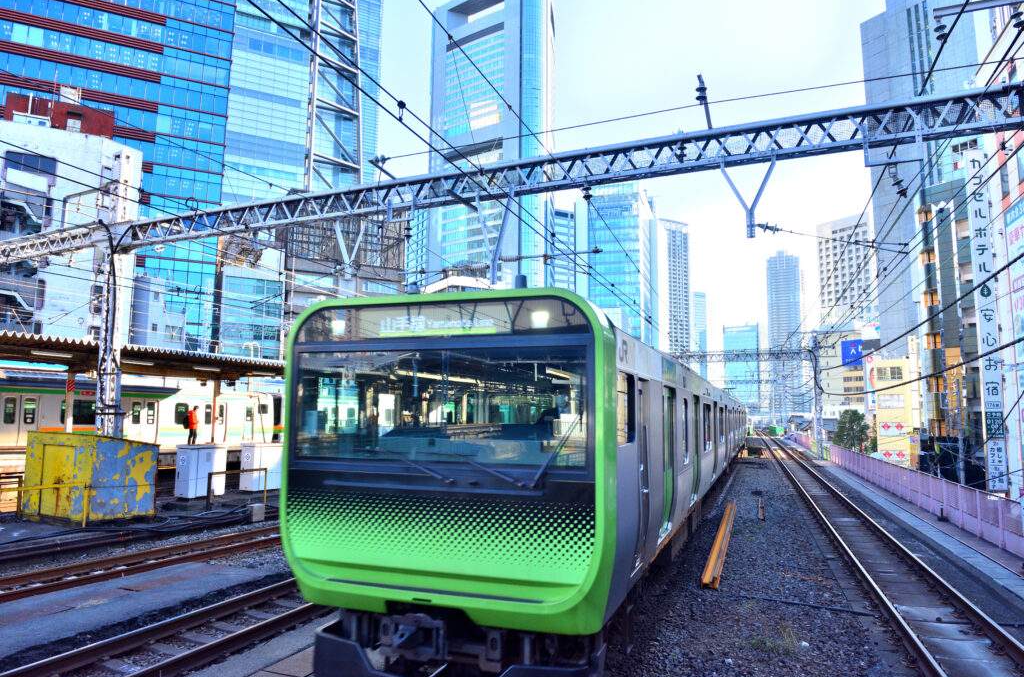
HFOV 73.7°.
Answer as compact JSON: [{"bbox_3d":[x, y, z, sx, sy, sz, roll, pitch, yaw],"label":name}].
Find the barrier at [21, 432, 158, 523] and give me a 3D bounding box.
[{"bbox_3d":[-11.040,3.522,17.952,2.827,2.170,1.724,-3,-7,27],"label":"barrier"}]

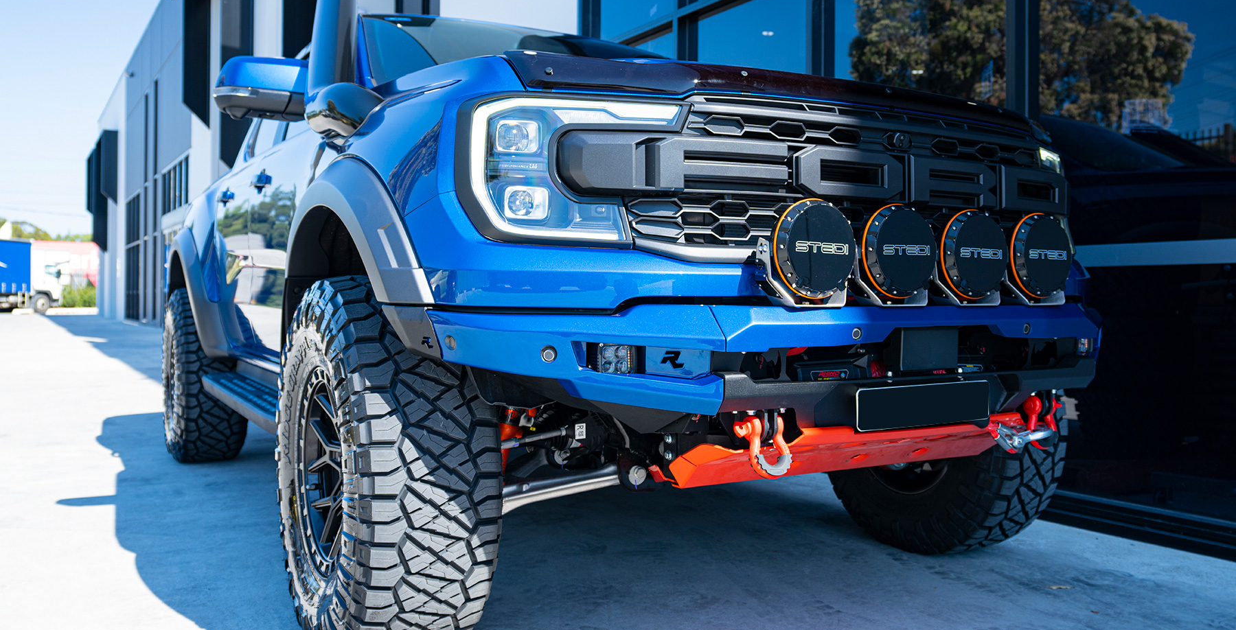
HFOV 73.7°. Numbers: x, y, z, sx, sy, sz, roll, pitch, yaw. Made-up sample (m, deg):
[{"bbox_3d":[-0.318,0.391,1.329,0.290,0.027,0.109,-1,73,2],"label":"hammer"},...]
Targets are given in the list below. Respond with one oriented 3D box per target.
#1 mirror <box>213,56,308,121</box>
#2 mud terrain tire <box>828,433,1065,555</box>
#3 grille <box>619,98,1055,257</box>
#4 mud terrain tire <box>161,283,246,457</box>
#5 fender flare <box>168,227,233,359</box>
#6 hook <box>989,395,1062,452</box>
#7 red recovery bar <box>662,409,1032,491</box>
[{"bbox_3d":[-1.028,-0.654,2.438,0.260,0.190,0.170,0,1,-30],"label":"mirror"},{"bbox_3d":[1.035,0.324,2.745,0.310,0.870,0.840,0,1,-30],"label":"mud terrain tire"},{"bbox_3d":[0.576,-0.278,1.838,1.220,0.320,0.170,0,1,-30],"label":"grille"},{"bbox_3d":[-2.176,0.305,4.321,0.310,0.870,0.840,0,1,-30],"label":"mud terrain tire"},{"bbox_3d":[-2.111,-0.140,4.182,0.220,0.620,1.100,0,1,-30],"label":"fender flare"},{"bbox_3d":[0.921,0.251,1.873,0.180,0.130,0.100,0,1,-30],"label":"hook"},{"bbox_3d":[0.548,0.287,1.820,0.980,0.150,0.240,0,1,-30],"label":"red recovery bar"}]

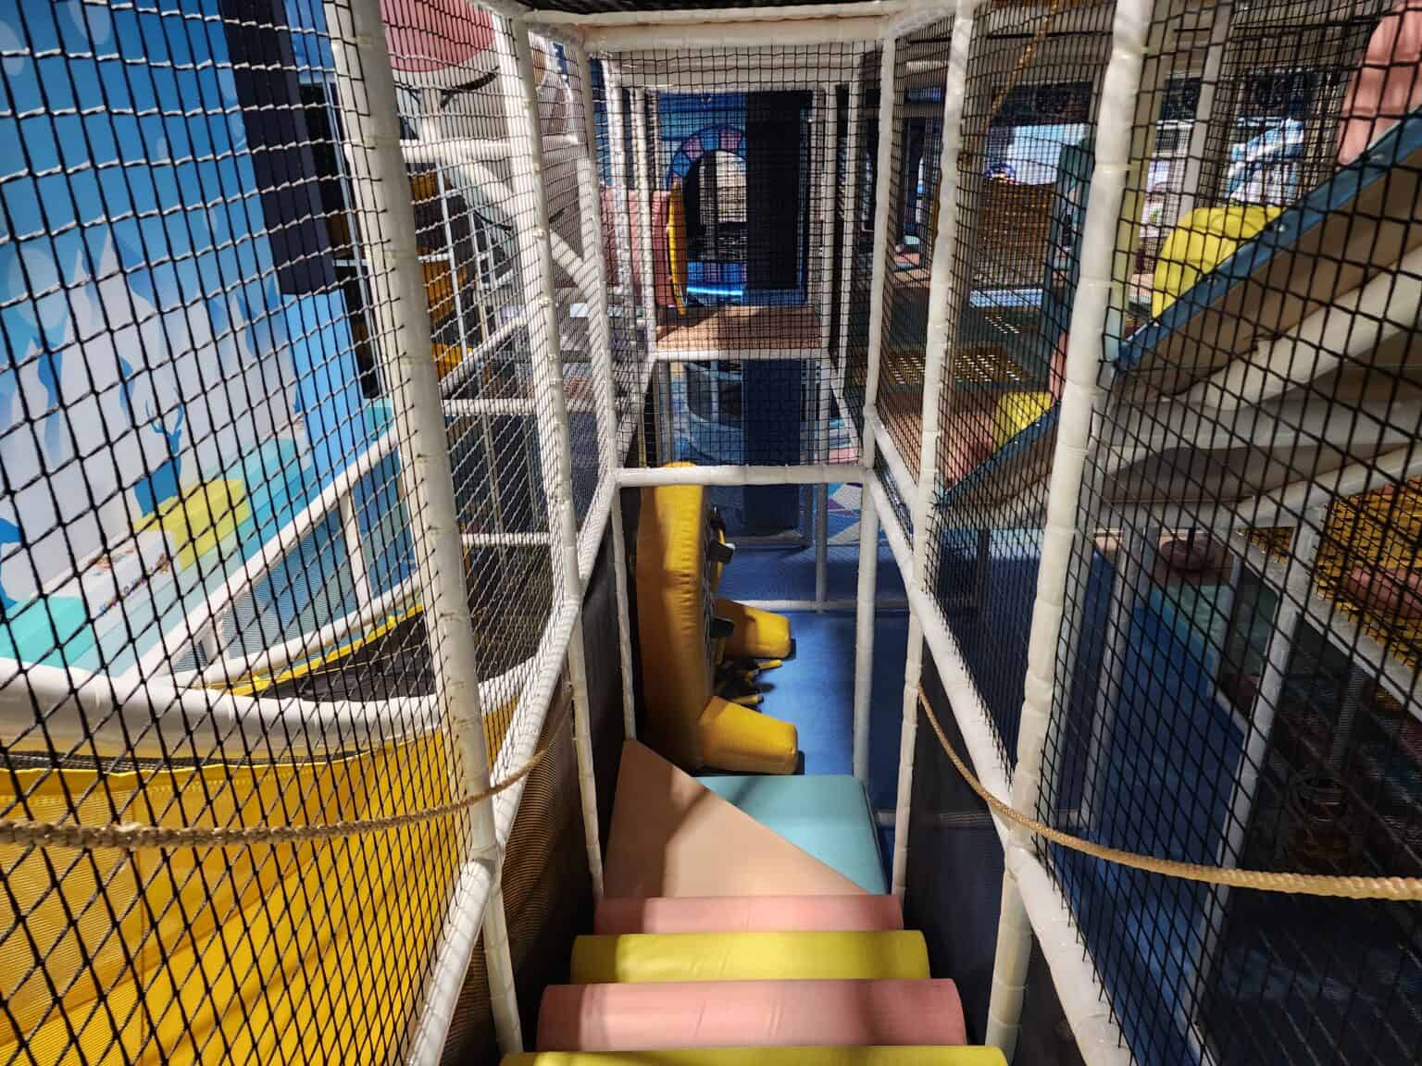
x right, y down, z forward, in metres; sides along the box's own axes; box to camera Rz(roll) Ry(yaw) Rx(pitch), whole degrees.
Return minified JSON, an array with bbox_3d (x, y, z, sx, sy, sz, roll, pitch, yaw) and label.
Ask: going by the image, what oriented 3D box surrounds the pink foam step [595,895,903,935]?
[{"bbox_3d":[0.139,1.538,3.558,1.150,0.240,0.390,-1,22,2],"label":"pink foam step"}]

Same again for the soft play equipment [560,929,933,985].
[{"bbox_3d":[0.123,1.483,3.065,1.150,0.240,0.390,-1,22,2],"label":"soft play equipment"}]

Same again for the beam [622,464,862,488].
[{"bbox_3d":[0.145,-0.270,4.451,1.130,0.085,0.085,-1,22,2],"label":"beam"}]

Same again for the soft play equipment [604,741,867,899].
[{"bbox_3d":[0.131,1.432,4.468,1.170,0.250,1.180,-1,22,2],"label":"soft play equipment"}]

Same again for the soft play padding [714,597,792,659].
[{"bbox_3d":[0.294,0.699,6.997,0.560,0.340,0.310,-1,22,2],"label":"soft play padding"}]

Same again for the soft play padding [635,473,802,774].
[{"bbox_3d":[0.069,0.363,6.126,0.900,1.640,1.660,-1,22,2],"label":"soft play padding"}]

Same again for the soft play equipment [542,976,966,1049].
[{"bbox_3d":[0.107,1.418,2.595,1.150,0.240,0.390,-1,22,2],"label":"soft play equipment"}]

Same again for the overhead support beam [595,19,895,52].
[{"bbox_3d":[0.090,-1.973,3.746,1.200,0.088,0.088,-1,22,2],"label":"overhead support beam"}]

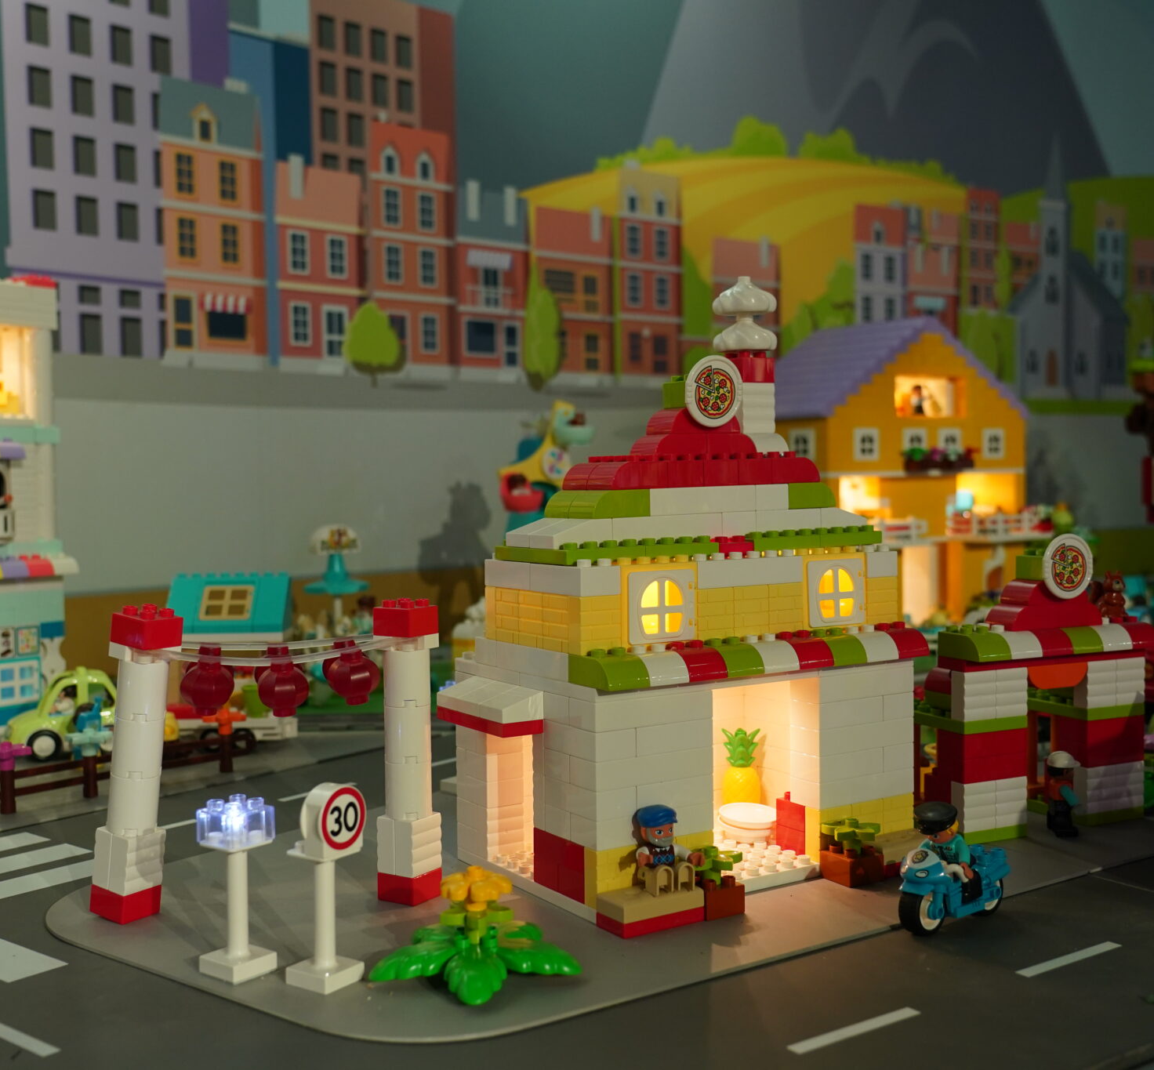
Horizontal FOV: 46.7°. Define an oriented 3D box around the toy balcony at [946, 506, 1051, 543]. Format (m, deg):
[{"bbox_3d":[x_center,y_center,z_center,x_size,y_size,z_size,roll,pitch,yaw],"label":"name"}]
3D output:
[{"bbox_3d":[0.808,-0.018,2.553,0.222,0.058,0.066,-2,2,-33],"label":"toy balcony"}]

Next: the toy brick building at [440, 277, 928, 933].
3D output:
[{"bbox_3d":[0.075,0.026,0.996,0.322,0.443,0.218,-2,2,-32],"label":"toy brick building"}]

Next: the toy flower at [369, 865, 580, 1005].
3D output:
[{"bbox_3d":[-0.060,0.224,0.783,0.122,0.061,0.120,-1,2,0],"label":"toy flower"}]

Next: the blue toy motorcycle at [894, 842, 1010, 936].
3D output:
[{"bbox_3d":[0.241,0.224,0.861,0.093,0.056,0.040,-2,2,-37],"label":"blue toy motorcycle"}]

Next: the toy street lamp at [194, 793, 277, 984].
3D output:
[{"bbox_3d":[-0.199,0.206,0.785,0.032,0.101,0.032,1,2,38],"label":"toy street lamp"}]

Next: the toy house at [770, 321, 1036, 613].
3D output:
[{"bbox_3d":[0.574,-0.104,2.547,0.582,0.590,0.336,-2,2,-36],"label":"toy house"}]

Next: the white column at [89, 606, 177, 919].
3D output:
[{"bbox_3d":[-0.294,0.152,0.895,0.033,0.206,0.033,7,3,28],"label":"white column"}]

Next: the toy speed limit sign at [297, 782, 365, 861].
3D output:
[{"bbox_3d":[-0.139,0.161,0.761,0.017,0.038,0.037,0,2,33],"label":"toy speed limit sign"}]

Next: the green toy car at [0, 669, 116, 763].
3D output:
[{"bbox_3d":[-0.544,0.190,1.447,0.134,0.095,0.068,-2,2,-27],"label":"green toy car"}]

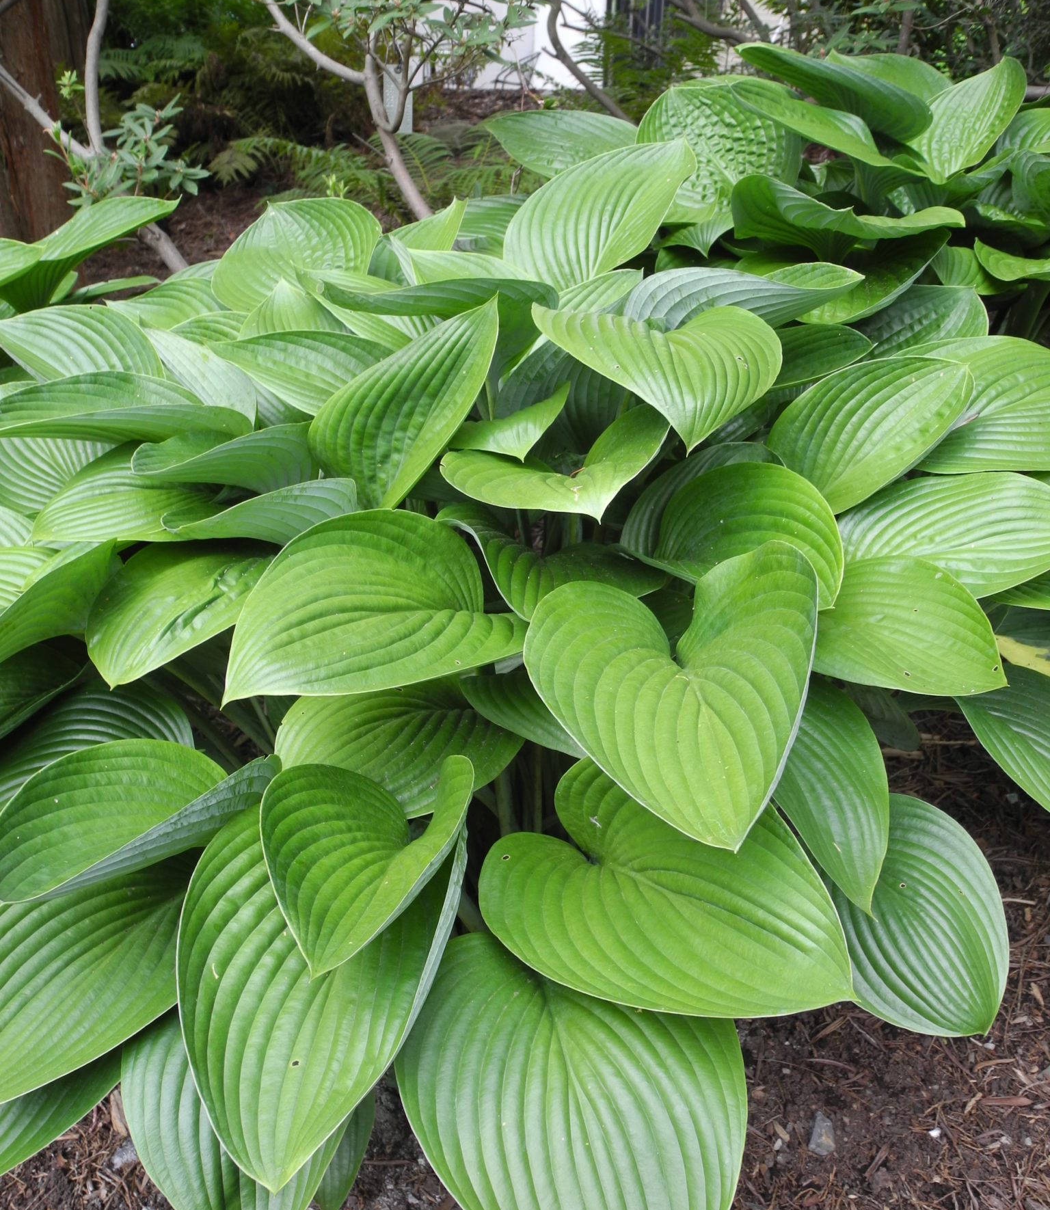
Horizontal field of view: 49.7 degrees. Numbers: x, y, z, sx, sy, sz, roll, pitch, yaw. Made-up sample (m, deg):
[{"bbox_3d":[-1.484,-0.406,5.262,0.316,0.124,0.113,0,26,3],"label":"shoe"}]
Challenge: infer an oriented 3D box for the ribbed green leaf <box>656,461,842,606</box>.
[{"bbox_3d":[0.219,-0.054,1.030,0.176,0.060,0.200,22,57,31],"label":"ribbed green leaf"}]

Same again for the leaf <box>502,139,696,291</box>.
[{"bbox_3d":[0.100,-0.477,1.345,0.157,0.257,0.060,37,-14,3],"label":"leaf"}]

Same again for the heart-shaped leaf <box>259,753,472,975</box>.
[{"bbox_3d":[-0.136,0.200,0.885,0.152,0.080,0.178,9,53,12],"label":"heart-shaped leaf"}]

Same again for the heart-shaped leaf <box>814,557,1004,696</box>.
[{"bbox_3d":[0.323,0.021,0.988,0.201,0.060,0.185,20,46,27],"label":"heart-shaped leaf"}]

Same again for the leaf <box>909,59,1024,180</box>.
[{"bbox_3d":[0.691,-0.756,1.751,0.133,0.255,0.060,29,-14,10],"label":"leaf"}]

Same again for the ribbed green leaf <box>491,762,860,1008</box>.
[{"bbox_3d":[0.134,0.243,0.961,0.315,0.075,0.225,26,54,12],"label":"ribbed green leaf"}]

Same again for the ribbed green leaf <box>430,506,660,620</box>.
[{"bbox_3d":[0.021,-0.027,1.048,0.213,0.080,0.188,7,37,-1],"label":"ribbed green leaf"}]

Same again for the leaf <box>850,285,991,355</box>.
[{"bbox_3d":[0.508,-0.368,1.482,0.269,0.070,0.189,-31,49,-27],"label":"leaf"}]

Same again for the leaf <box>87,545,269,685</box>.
[{"bbox_3d":[-0.306,-0.001,1.010,0.181,0.060,0.223,13,40,29],"label":"leaf"}]

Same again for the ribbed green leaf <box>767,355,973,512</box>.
[{"bbox_3d":[0.380,-0.195,1.164,0.250,0.060,0.165,-35,52,-25],"label":"ribbed green leaf"}]

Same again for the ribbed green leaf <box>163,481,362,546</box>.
[{"bbox_3d":[-0.250,-0.093,1.085,0.190,0.085,0.141,-8,24,-22],"label":"ribbed green leaf"}]

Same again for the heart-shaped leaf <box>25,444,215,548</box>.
[{"bbox_3d":[-0.402,-0.109,1.136,0.169,0.050,0.220,37,40,28],"label":"heart-shaped leaf"}]

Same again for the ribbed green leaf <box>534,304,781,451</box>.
[{"bbox_3d":[0.123,-0.216,1.039,0.227,0.080,0.233,2,43,-5],"label":"ribbed green leaf"}]

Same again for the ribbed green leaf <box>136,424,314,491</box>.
[{"bbox_3d":[-0.316,-0.153,1.197,0.204,0.075,0.138,0,20,0],"label":"ribbed green leaf"}]

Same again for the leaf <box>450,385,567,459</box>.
[{"bbox_3d":[-0.019,-0.188,1.176,0.143,0.050,0.147,-18,36,1],"label":"leaf"}]

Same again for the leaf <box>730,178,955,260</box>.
[{"bbox_3d":[0.426,-0.506,1.498,0.298,0.110,0.245,3,7,9],"label":"leaf"}]

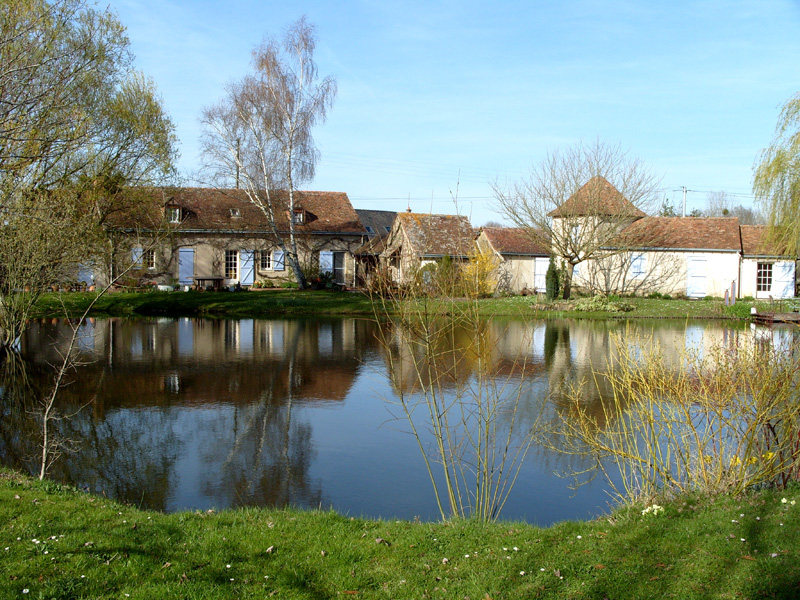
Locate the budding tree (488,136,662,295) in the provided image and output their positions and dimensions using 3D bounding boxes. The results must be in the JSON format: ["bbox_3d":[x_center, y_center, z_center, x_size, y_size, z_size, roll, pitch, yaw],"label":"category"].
[{"bbox_3d":[9.230,-4.200,42.300,8.700,8.290,8.200,1,2,0],"label":"budding tree"}]

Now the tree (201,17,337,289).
[{"bbox_3d":[-7.800,-8.740,48.000,7.990,16.170,7.000,1,2,0],"label":"tree"}]

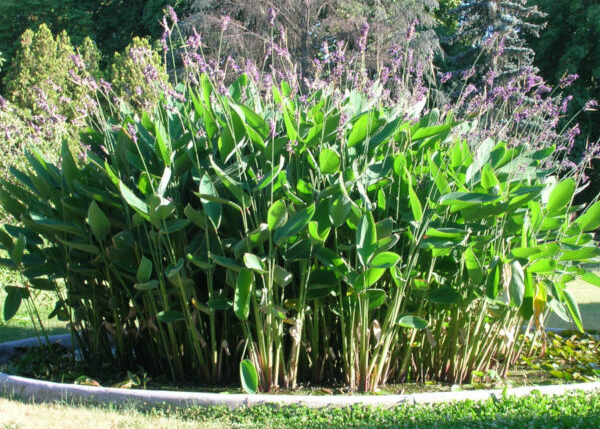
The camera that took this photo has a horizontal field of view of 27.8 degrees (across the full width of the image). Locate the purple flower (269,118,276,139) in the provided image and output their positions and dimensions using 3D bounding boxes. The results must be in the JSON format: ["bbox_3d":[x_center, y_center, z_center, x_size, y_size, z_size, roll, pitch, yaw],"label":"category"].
[{"bbox_3d":[-0.218,-0.681,9.600,0.065,0.160,0.065,0,0,0],"label":"purple flower"}]

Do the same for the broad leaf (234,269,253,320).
[{"bbox_3d":[-0.420,0.601,9.100,0.130,0.400,0.060,5,-3,9],"label":"broad leaf"}]

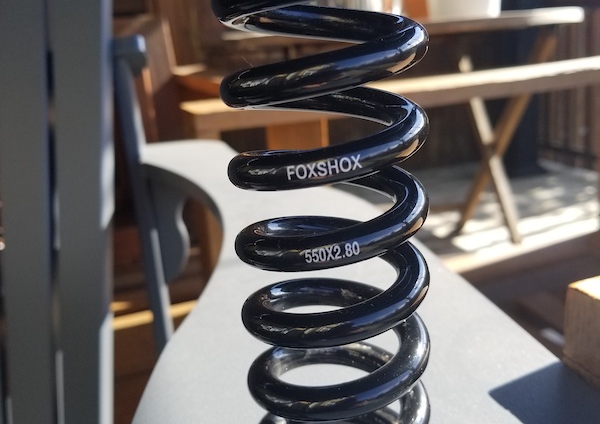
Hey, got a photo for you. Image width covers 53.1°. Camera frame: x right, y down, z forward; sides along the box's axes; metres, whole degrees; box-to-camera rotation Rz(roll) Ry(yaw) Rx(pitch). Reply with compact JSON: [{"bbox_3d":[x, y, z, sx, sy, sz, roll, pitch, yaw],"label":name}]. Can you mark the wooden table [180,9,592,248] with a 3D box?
[{"bbox_3d":[0.245,-0.187,1.743,0.962,0.679,0.462,-10,19,-20],"label":"wooden table"}]

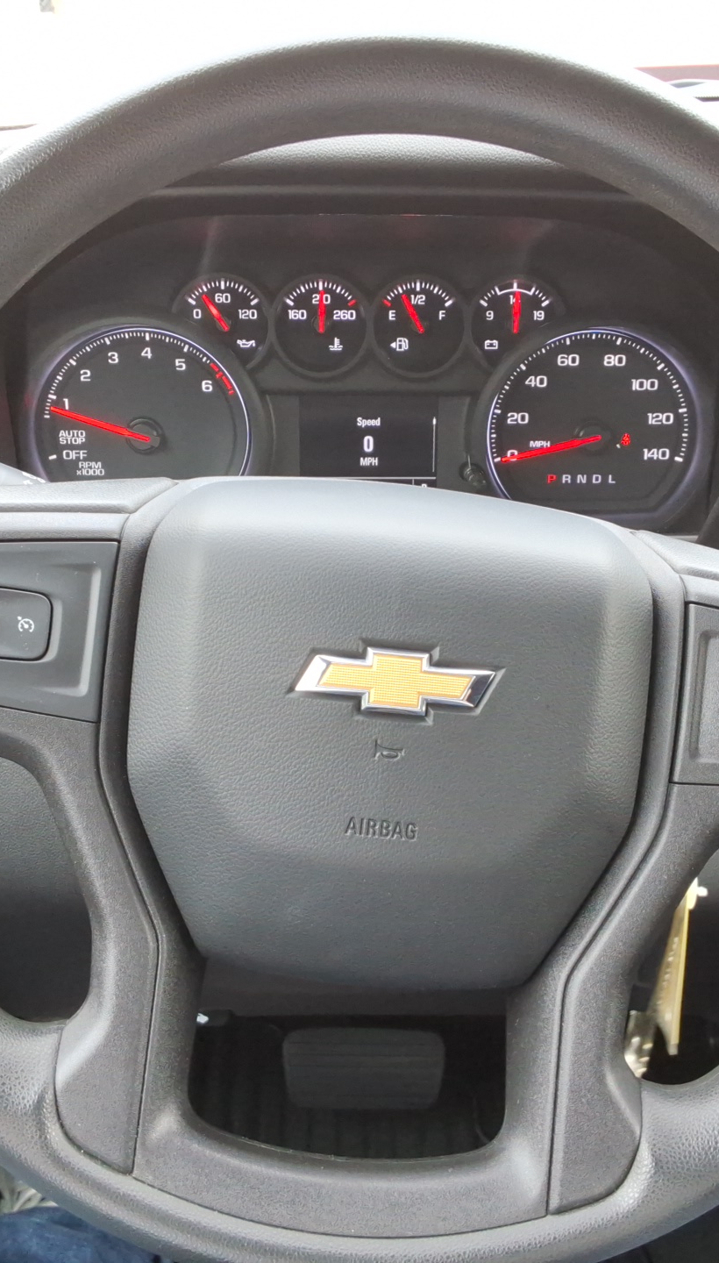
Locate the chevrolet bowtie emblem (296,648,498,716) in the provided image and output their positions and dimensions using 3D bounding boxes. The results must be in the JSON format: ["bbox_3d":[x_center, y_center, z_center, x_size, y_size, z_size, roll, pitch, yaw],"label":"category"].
[{"bbox_3d":[0.011,0.016,0.427,0.062,0.019,0.006,5,-2,0],"label":"chevrolet bowtie emblem"}]

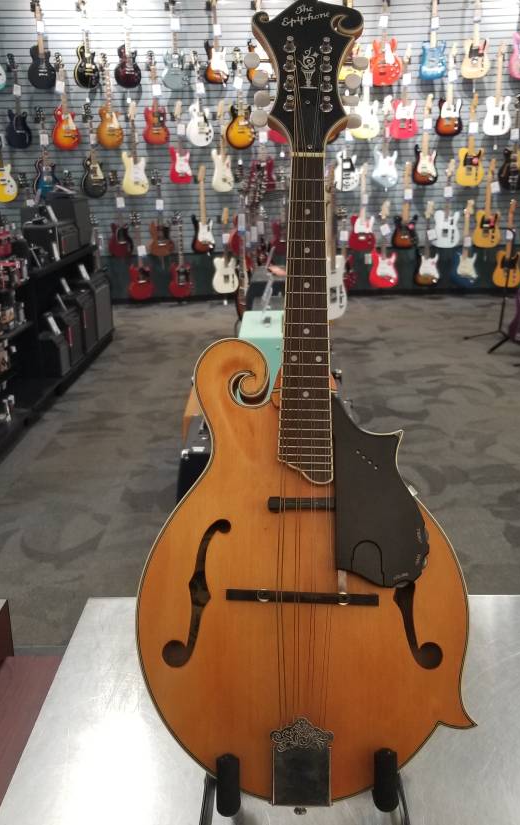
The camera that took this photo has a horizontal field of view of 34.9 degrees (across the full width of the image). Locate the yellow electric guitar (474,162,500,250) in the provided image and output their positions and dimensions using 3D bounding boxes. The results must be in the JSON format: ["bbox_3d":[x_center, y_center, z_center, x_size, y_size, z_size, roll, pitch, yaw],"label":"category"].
[{"bbox_3d":[2.645,-2.381,9.473,0.325,0.984,0.070,0,16,6],"label":"yellow electric guitar"}]

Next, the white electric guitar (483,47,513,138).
[{"bbox_3d":[2.620,-3.562,9.115,0.325,0.985,0.070,11,20,39],"label":"white electric guitar"}]

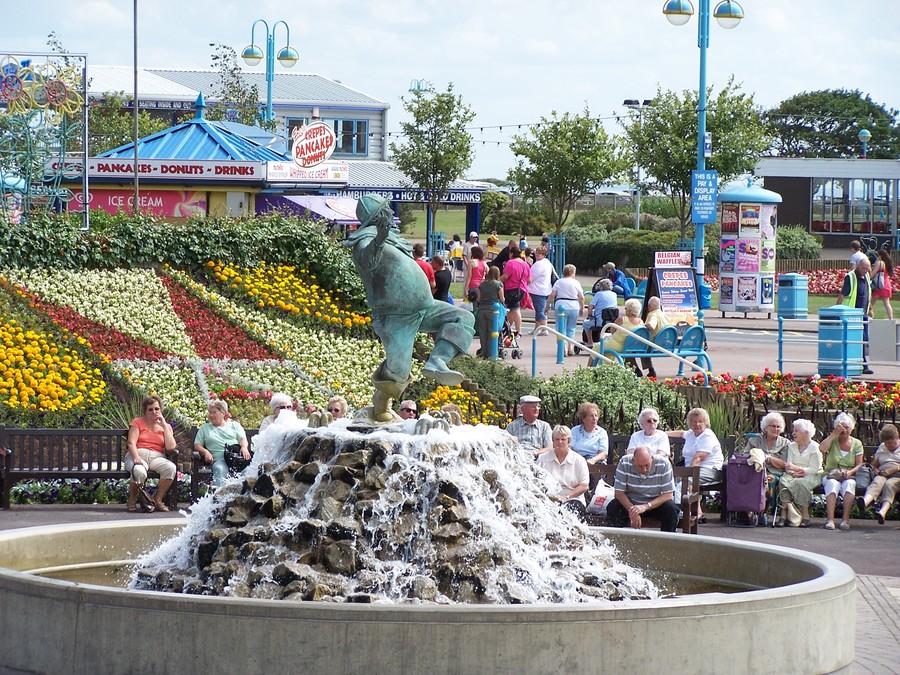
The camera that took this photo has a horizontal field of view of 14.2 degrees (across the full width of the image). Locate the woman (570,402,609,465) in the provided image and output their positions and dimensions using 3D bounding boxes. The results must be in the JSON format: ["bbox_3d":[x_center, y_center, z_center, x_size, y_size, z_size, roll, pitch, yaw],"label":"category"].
[{"bbox_3d":[1.532,1.348,39.697,0.480,1.260,0.750,1,3,5],"label":"woman"}]

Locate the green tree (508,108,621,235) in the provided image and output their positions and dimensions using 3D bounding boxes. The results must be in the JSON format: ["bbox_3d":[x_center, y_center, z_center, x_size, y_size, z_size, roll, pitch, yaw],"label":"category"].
[{"bbox_3d":[2.616,-2.858,80.450,2.700,4.550,2.700,1,3,0],"label":"green tree"}]

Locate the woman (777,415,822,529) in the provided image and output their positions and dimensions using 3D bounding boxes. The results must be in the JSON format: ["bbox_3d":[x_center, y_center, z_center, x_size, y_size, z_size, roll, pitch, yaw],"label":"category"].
[{"bbox_3d":[3.753,1.426,38.700,0.500,1.160,0.800,2,3,10],"label":"woman"}]

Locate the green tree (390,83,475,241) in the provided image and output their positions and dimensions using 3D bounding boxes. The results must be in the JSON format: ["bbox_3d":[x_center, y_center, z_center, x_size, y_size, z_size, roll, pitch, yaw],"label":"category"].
[{"bbox_3d":[-0.402,-3.273,83.000,1.950,5.150,1.950,1,2,0],"label":"green tree"}]

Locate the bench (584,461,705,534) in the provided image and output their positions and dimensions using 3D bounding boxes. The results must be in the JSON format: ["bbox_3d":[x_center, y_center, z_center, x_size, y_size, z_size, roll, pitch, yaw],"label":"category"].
[{"bbox_3d":[1.569,1.702,36.009,1.800,0.880,0.620,1,3,13],"label":"bench"}]

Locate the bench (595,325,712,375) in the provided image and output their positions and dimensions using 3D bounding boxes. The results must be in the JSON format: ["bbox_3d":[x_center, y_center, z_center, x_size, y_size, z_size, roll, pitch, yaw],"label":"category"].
[{"bbox_3d":[3.029,0.194,53.800,1.750,0.790,0.680,-1,3,-37],"label":"bench"}]

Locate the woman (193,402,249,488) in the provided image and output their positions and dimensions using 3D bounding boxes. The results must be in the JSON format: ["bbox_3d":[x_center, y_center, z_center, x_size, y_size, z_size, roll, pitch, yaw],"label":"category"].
[{"bbox_3d":[-2.475,1.278,38.800,0.560,1.200,0.800,1,2,9],"label":"woman"}]

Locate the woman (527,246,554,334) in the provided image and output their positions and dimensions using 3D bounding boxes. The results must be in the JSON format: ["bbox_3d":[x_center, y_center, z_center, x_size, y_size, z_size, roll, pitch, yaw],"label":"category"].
[{"bbox_3d":[1.698,-0.872,67.800,0.420,1.650,0.520,3,3,37],"label":"woman"}]

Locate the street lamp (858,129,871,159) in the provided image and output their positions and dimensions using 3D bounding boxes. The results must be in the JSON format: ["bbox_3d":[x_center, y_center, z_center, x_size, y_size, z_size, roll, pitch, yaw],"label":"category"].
[{"bbox_3d":[17.399,-6.173,152.116,0.500,5.200,0.500,1,3,0],"label":"street lamp"}]

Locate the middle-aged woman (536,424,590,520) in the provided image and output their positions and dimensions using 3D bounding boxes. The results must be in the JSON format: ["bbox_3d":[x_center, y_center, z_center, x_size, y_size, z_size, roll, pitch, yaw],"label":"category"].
[{"bbox_3d":[1.096,1.499,34.600,0.520,1.260,0.800,2,3,7],"label":"middle-aged woman"}]

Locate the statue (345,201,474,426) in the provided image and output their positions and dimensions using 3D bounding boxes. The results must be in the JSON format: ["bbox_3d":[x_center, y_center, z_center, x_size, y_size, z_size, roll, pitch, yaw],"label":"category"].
[{"bbox_3d":[-0.307,-0.216,27.400,0.900,1.710,1.100,1,2,15],"label":"statue"}]

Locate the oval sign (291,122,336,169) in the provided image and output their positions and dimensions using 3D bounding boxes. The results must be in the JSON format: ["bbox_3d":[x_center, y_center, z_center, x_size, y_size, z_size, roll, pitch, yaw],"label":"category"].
[{"bbox_3d":[-2.634,-3.738,70.000,0.120,0.930,1.700,2,3,33],"label":"oval sign"}]

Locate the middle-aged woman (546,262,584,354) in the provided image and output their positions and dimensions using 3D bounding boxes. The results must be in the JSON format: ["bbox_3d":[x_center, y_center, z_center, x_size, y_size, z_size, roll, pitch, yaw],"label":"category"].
[{"bbox_3d":[1.959,-0.458,61.300,0.600,1.600,0.400,1,2,7],"label":"middle-aged woman"}]

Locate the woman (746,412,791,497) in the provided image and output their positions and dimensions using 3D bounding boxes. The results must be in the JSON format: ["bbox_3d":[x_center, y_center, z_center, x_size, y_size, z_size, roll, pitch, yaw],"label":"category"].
[{"bbox_3d":[3.420,1.404,38.800,0.520,1.180,0.800,1,3,-3],"label":"woman"}]

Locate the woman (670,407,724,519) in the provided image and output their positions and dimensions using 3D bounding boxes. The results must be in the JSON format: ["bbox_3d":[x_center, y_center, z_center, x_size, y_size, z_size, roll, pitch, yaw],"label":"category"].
[{"bbox_3d":[2.650,1.367,38.700,0.560,1.200,0.680,2,3,37],"label":"woman"}]

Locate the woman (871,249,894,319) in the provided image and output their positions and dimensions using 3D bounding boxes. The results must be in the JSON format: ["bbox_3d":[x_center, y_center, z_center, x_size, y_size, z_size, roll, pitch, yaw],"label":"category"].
[{"bbox_3d":[9.038,-1.073,75.520,0.500,1.620,0.500,2,3,28],"label":"woman"}]

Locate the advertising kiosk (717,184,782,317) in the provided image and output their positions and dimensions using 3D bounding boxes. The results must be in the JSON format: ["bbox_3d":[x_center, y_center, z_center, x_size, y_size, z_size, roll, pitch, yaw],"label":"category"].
[{"bbox_3d":[6.599,-1.939,79.932,1.420,3.050,1.420,2,3,6],"label":"advertising kiosk"}]

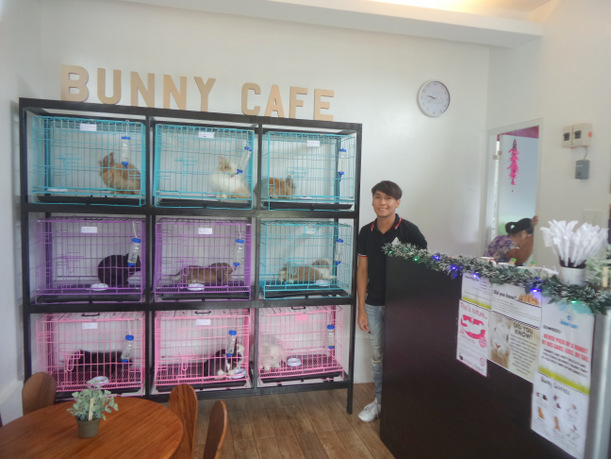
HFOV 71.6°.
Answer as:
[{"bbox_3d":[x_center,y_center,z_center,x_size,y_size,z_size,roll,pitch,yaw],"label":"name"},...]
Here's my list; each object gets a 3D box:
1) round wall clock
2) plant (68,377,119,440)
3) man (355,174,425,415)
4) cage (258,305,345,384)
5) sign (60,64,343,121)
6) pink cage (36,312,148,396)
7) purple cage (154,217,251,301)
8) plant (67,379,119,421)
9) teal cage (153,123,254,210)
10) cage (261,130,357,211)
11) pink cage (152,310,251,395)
[{"bbox_3d":[1.058,-1.075,3.485,0.297,0.297,0.040,1,4,-12],"label":"round wall clock"},{"bbox_3d":[-0.700,0.580,1.397,0.157,0.170,0.150,1,4,-12],"label":"plant"},{"bbox_3d":[0.602,0.503,2.978,0.480,1.666,0.300,4,4,28],"label":"man"},{"bbox_3d":[-0.056,0.816,3.148,0.609,0.511,0.390,1,4,-11],"label":"cage"},{"bbox_3d":[-0.629,-0.847,2.694,1.682,0.209,0.025,1,4,-12],"label":"sign"},{"bbox_3d":[-1.393,0.812,2.858,0.609,0.511,0.390,1,4,-13],"label":"pink cage"},{"bbox_3d":[-0.711,0.209,2.990,0.609,0.511,0.390,1,4,-13],"label":"purple cage"},{"bbox_3d":[-0.700,0.571,1.397,0.157,0.152,0.150,1,4,-12],"label":"plant"},{"bbox_3d":[-0.688,-0.408,2.929,0.609,0.511,0.390,1,4,-14],"label":"teal cage"},{"bbox_3d":[0.002,-0.396,3.070,0.609,0.511,0.390,1,4,-15],"label":"cage"},{"bbox_3d":[-0.727,0.824,3.029,0.609,0.511,0.390,1,4,-13],"label":"pink cage"}]

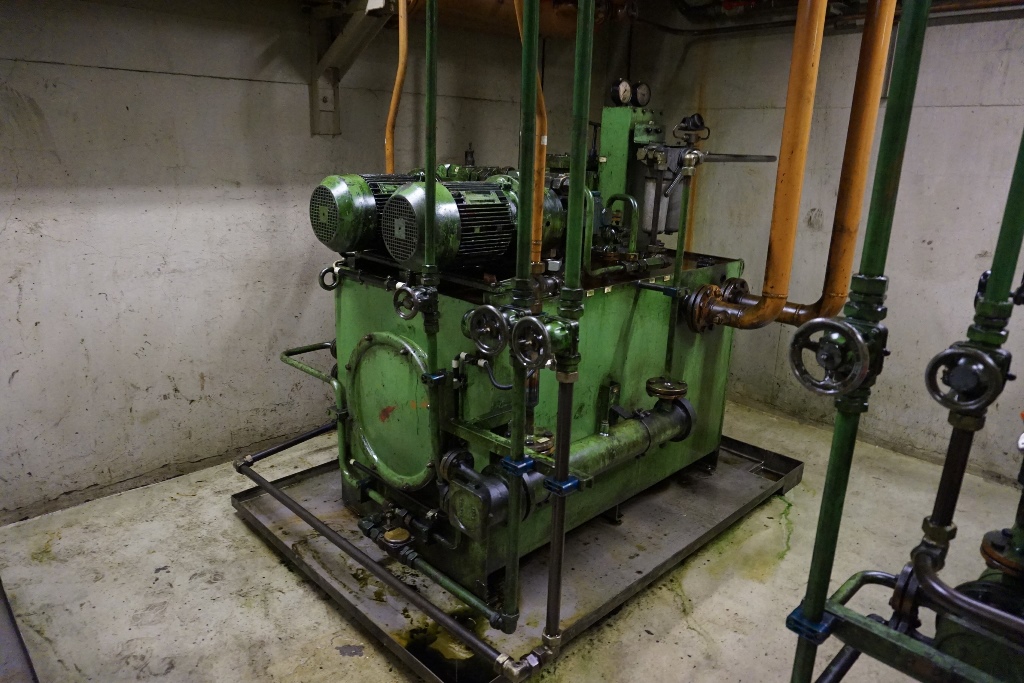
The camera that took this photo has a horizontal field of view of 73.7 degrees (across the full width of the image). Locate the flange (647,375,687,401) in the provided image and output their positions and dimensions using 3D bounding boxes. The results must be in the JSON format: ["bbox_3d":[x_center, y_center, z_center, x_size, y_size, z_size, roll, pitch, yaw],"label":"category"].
[{"bbox_3d":[0.606,0.181,2.662,0.157,0.043,0.157,1,16,0],"label":"flange"}]

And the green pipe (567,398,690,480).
[{"bbox_3d":[0.434,0.370,2.543,0.779,0.138,0.138,-14,22,-43],"label":"green pipe"}]

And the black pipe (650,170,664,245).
[{"bbox_3d":[0.583,-0.534,2.741,0.028,0.281,0.028,16,21,42],"label":"black pipe"}]

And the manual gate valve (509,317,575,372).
[{"bbox_3d":[0.101,-0.009,1.682,0.190,0.125,0.123,-14,22,-43],"label":"manual gate valve"}]

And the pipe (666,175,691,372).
[{"bbox_3d":[0.617,-0.230,2.534,0.027,0.744,0.027,16,21,42],"label":"pipe"}]

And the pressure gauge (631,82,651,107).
[{"bbox_3d":[0.596,-1.145,3.168,0.109,0.112,0.052,-14,22,-43],"label":"pressure gauge"}]

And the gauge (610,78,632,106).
[{"bbox_3d":[0.491,-1.119,3.067,0.109,0.116,0.052,-14,22,-43],"label":"gauge"}]

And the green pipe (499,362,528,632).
[{"bbox_3d":[0.010,0.455,1.930,0.042,0.832,0.042,16,21,42],"label":"green pipe"}]

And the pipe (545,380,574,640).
[{"bbox_3d":[0.129,0.482,1.864,0.037,0.794,0.037,-14,22,-43],"label":"pipe"}]

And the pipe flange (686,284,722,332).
[{"bbox_3d":[0.799,-0.142,2.848,0.055,0.200,0.200,16,21,42],"label":"pipe flange"}]

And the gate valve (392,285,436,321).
[{"bbox_3d":[-0.276,-0.122,2.066,0.100,0.103,0.140,16,21,42],"label":"gate valve"}]

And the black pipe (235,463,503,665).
[{"bbox_3d":[-0.612,0.712,2.443,1.643,0.037,0.037,16,21,42],"label":"black pipe"}]

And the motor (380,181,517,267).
[{"bbox_3d":[-0.201,-0.389,2.279,0.280,0.285,0.420,16,21,42],"label":"motor"}]

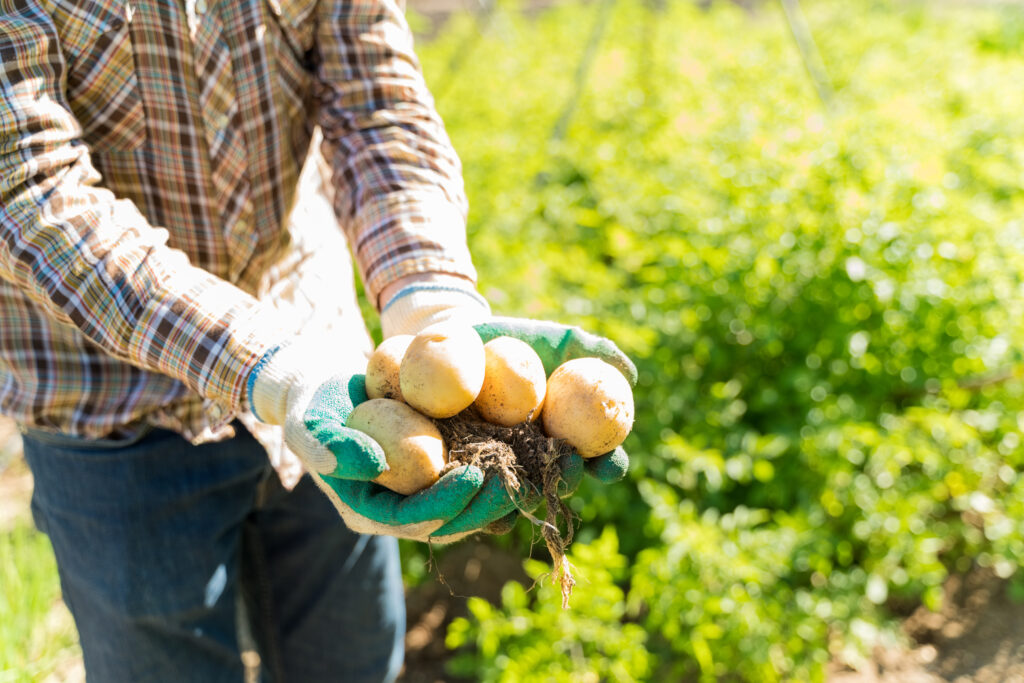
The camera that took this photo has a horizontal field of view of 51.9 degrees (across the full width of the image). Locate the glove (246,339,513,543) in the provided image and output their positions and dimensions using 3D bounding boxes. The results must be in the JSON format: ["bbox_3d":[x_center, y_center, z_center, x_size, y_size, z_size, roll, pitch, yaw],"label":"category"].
[{"bbox_3d":[-0.098,0.069,0.830,0.205,0.100,0.120,20,25,15],"label":"glove"}]

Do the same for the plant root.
[{"bbox_3d":[-0.004,0.128,0.830,0.105,0.140,0.085,0,20,0],"label":"plant root"}]

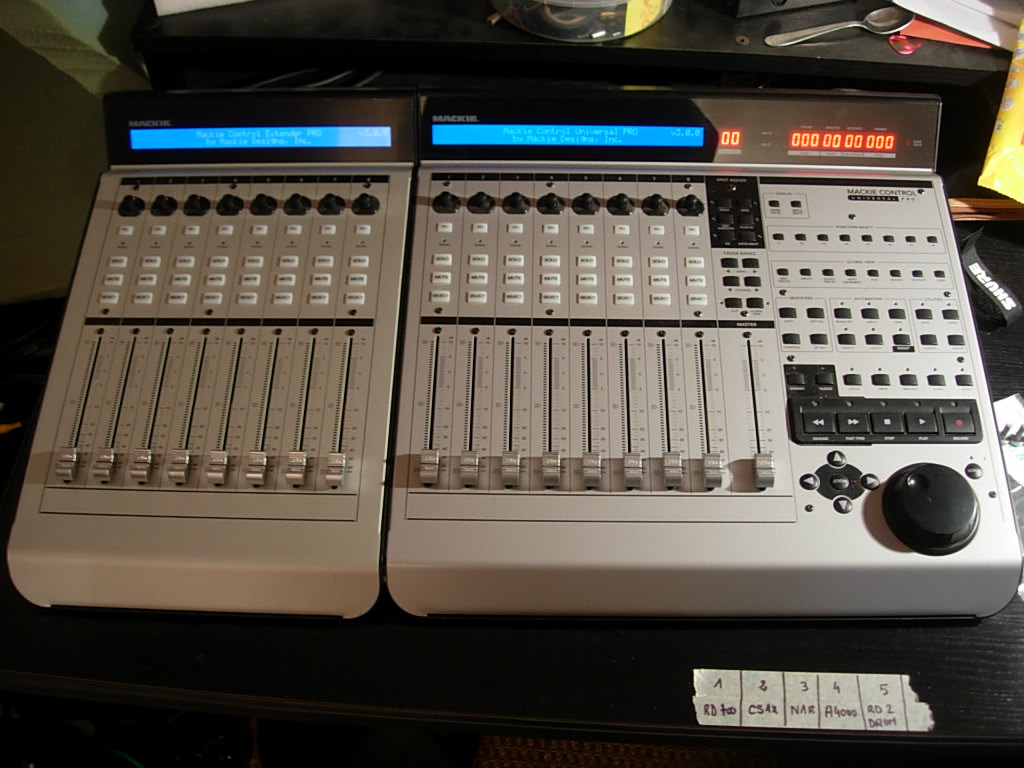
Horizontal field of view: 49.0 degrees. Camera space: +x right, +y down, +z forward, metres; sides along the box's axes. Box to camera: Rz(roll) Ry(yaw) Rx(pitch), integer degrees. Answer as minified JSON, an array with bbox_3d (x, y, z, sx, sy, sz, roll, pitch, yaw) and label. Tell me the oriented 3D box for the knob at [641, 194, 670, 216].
[{"bbox_3d":[0.115,-0.144,0.892,0.022,0.013,0.022,1,60,2],"label":"knob"}]

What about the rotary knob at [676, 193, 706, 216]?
[{"bbox_3d":[0.142,-0.144,0.891,0.022,0.013,0.022,1,60,2],"label":"rotary knob"}]

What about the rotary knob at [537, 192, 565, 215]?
[{"bbox_3d":[0.031,-0.145,0.883,0.022,0.012,0.021,1,60,1],"label":"rotary knob"}]

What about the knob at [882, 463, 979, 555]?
[{"bbox_3d":[0.279,0.079,0.745,0.066,0.020,0.066,1,60,1],"label":"knob"}]

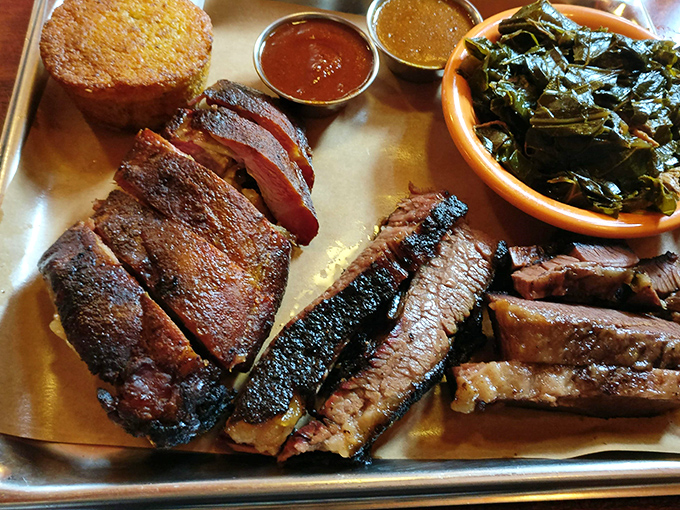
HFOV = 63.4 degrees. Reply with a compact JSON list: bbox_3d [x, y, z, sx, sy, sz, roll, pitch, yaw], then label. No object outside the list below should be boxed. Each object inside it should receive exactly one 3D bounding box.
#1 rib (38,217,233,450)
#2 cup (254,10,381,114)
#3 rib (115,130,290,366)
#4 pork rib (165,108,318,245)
[{"bbox_3d":[-0.086,0.034,0.227,0.037,0.033,0.093,-38,72,-19],"label":"rib"},{"bbox_3d":[-0.013,-0.098,0.298,0.065,0.025,0.065,1,64,-3],"label":"cup"},{"bbox_3d":[-0.062,-0.003,0.245,0.095,0.035,0.053,41,69,15],"label":"rib"},{"bbox_3d":[-0.045,-0.038,0.262,0.085,0.035,0.026,37,68,13],"label":"pork rib"}]

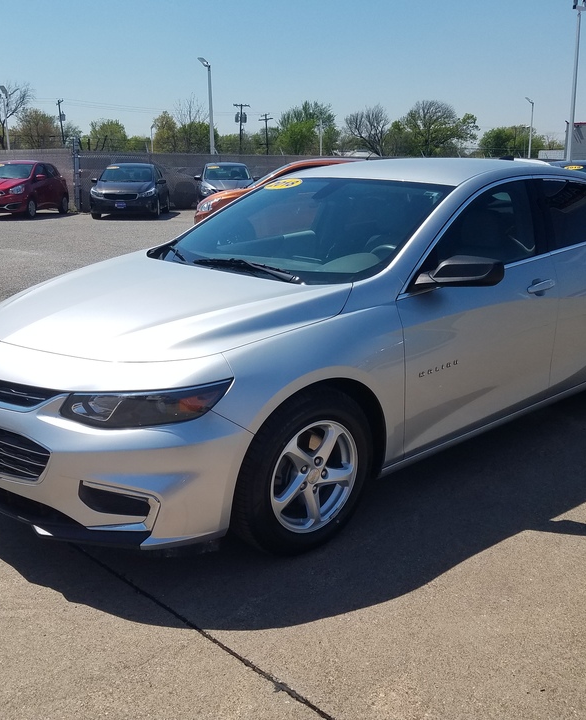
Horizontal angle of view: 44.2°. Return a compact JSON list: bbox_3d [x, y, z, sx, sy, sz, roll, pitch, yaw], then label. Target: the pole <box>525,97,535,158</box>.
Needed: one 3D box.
[{"bbox_3d":[16.511,-15.489,50.774,0.694,5.779,0.300,-1,15,0],"label":"pole"}]

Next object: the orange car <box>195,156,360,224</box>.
[{"bbox_3d":[0.340,-2.510,11.900,4.000,1.520,1.700,-1,15,0],"label":"orange car"}]

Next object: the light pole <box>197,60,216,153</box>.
[{"bbox_3d":[-3.956,-11.060,34.297,0.650,6.190,0.300,0,15,0],"label":"light pole"}]

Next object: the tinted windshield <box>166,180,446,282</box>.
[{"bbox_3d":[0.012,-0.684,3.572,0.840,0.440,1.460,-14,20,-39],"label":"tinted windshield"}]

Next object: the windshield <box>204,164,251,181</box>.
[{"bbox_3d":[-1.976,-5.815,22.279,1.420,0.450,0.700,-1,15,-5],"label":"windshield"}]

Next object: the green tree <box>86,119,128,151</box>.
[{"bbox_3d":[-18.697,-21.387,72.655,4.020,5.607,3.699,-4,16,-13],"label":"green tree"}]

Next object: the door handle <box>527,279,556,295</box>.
[{"bbox_3d":[1.185,-0.349,3.439,0.220,0.055,0.050,-13,20,-40],"label":"door handle"}]

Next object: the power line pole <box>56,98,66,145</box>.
[{"bbox_3d":[-25.768,-24.781,81.255,1.109,8.840,0.700,-5,16,-16],"label":"power line pole"}]

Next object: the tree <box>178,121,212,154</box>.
[{"bbox_3d":[-11.189,-24.773,84.454,4.430,6.228,4.209,0,15,0],"label":"tree"}]

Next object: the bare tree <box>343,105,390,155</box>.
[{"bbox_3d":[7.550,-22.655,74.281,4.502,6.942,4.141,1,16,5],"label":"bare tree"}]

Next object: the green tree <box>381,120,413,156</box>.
[{"bbox_3d":[10.136,-20.745,71.084,3.661,5.446,3.661,1,15,8],"label":"green tree"}]

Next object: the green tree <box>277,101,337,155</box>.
[{"bbox_3d":[1.750,-27.042,87.984,7.288,8.722,6.924,0,15,0],"label":"green tree"}]

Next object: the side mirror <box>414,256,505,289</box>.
[{"bbox_3d":[0.704,-0.371,3.031,0.240,0.140,0.255,-13,20,-39],"label":"side mirror"}]

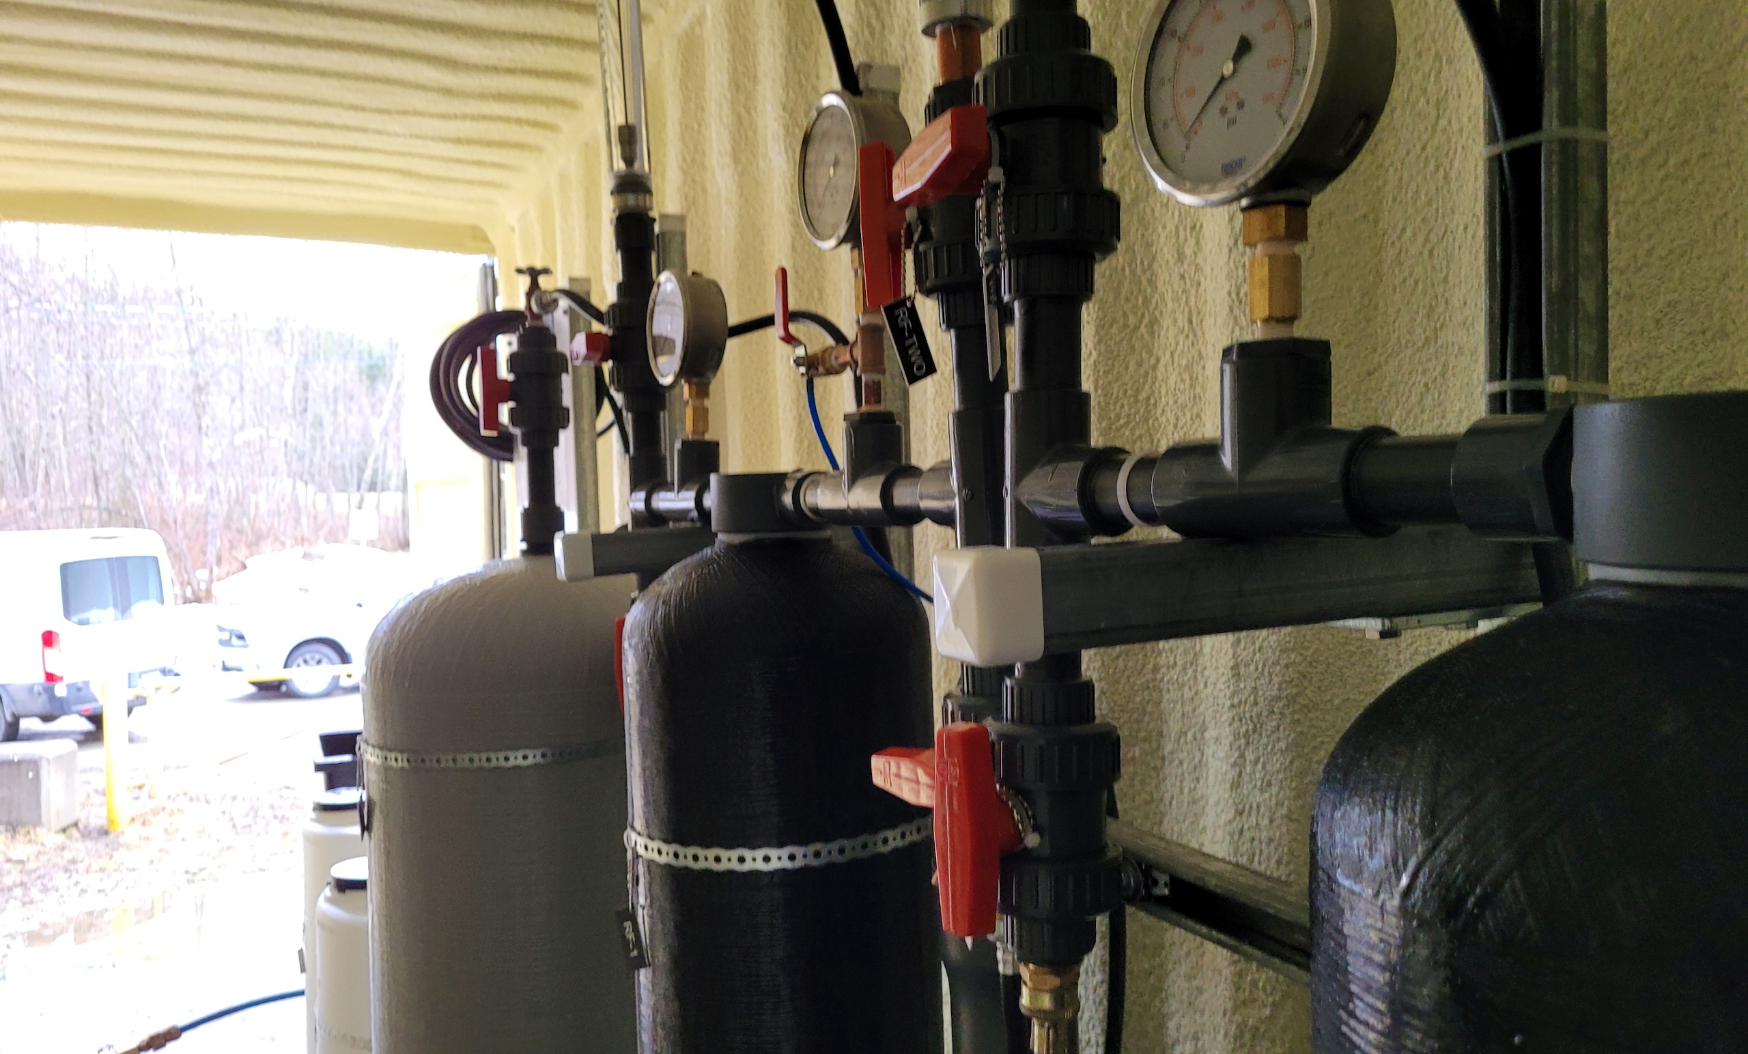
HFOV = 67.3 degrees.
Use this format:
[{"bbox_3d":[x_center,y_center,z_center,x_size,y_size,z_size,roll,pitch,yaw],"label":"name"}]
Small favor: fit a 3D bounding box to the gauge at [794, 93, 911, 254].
[{"bbox_3d":[-0.011,-0.256,0.949,0.050,0.112,0.110,-2,1,-29],"label":"gauge"}]

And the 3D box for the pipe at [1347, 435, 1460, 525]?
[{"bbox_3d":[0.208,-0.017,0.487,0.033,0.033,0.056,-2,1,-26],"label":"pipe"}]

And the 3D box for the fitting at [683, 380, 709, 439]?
[{"bbox_3d":[-0.171,-0.114,1.267,0.026,0.057,0.026,-2,1,-26],"label":"fitting"}]

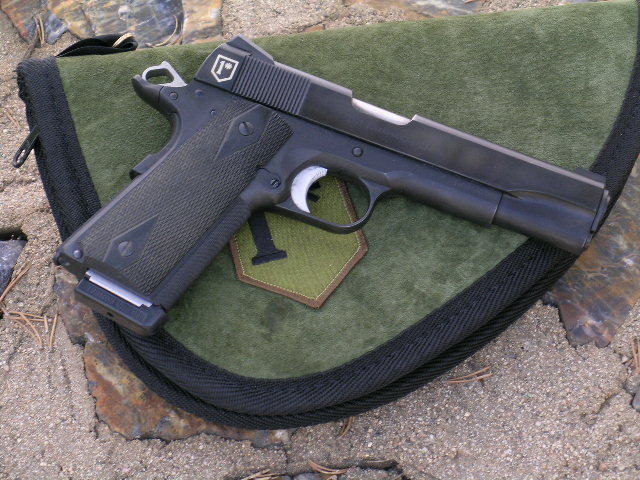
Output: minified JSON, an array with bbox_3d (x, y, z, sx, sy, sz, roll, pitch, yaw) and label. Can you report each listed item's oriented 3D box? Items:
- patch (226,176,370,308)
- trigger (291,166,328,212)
[{"bbox_3d":[-0.011,-0.003,0.954,0.059,0.003,0.076,-14,67,-8],"label":"patch"},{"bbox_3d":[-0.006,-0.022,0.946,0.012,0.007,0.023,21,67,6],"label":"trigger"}]

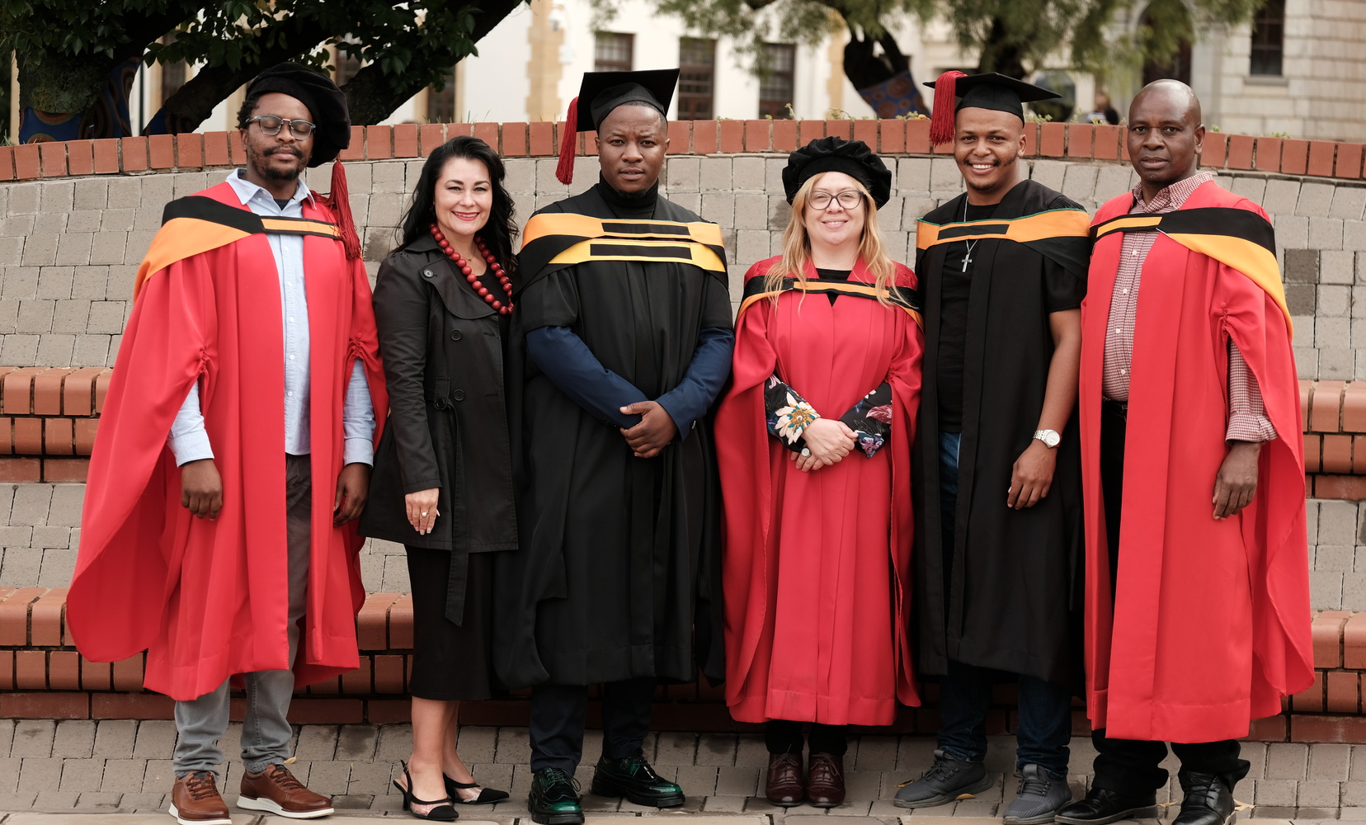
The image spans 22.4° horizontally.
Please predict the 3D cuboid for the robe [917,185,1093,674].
[{"bbox_3d":[0.761,0.036,8.360,0.440,1.200,0.360,3,3,25],"label":"robe"}]

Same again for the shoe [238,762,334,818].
[{"bbox_3d":[-0.940,0.893,8.170,0.288,0.112,0.107,4,4,40],"label":"shoe"}]

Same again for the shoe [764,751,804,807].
[{"bbox_3d":[0.252,0.886,8.540,0.095,0.105,0.265,0,10,0],"label":"shoe"}]

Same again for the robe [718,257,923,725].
[{"bbox_3d":[0.328,0.181,8.360,0.490,1.120,0.370,2,3,1],"label":"robe"}]

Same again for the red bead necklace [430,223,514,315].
[{"bbox_3d":[-0.498,-0.343,8.130,0.165,0.230,0.180,-1,4,-38],"label":"red bead necklace"}]

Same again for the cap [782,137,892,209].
[{"bbox_3d":[0.369,-0.577,8.330,0.262,0.145,0.265,2,-9,2],"label":"cap"}]

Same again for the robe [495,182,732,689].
[{"bbox_3d":[-0.169,0.046,8.430,0.580,1.200,0.400,0,3,-2],"label":"robe"}]

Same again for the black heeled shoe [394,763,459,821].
[{"bbox_3d":[-0.622,0.908,8.300,0.085,0.120,0.235,-4,6,-37],"label":"black heeled shoe"}]

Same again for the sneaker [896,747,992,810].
[{"bbox_3d":[0.640,0.893,8.500,0.300,0.120,0.107,-7,11,-40],"label":"sneaker"}]

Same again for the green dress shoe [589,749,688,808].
[{"bbox_3d":[-0.109,0.878,8.290,0.293,0.117,0.110,4,4,41],"label":"green dress shoe"}]

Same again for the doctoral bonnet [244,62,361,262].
[{"bbox_3d":[-0.925,-0.606,8.400,0.280,0.470,0.280,-1,3,-12],"label":"doctoral bonnet"}]

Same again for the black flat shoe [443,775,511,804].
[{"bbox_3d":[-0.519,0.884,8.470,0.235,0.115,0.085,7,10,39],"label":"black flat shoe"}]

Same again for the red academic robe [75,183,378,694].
[{"bbox_3d":[-1.107,0.056,8.420,0.770,1.240,0.480,-1,3,-14],"label":"red academic robe"}]

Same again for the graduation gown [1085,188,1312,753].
[{"bbox_3d":[1.211,0.097,8.150,0.520,1.300,0.420,3,3,30],"label":"graduation gown"}]

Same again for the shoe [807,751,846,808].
[{"bbox_3d":[0.352,0.888,8.540,0.095,0.105,0.265,0,10,0],"label":"shoe"}]

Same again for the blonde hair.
[{"bbox_3d":[0.366,-0.441,8.500,0.315,0.350,0.220,0,3,0],"label":"blonde hair"}]

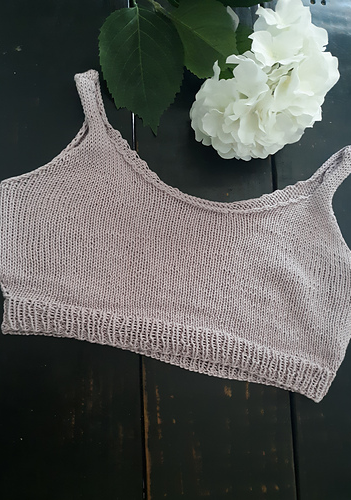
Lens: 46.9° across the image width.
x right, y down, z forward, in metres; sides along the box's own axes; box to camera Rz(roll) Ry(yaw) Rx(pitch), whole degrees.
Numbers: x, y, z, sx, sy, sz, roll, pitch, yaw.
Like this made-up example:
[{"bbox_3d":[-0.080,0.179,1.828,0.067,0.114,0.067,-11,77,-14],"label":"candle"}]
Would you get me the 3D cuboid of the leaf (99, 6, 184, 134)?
[{"bbox_3d":[-0.034,-0.197,0.442,0.093,0.020,0.153,-7,82,-4],"label":"leaf"}]

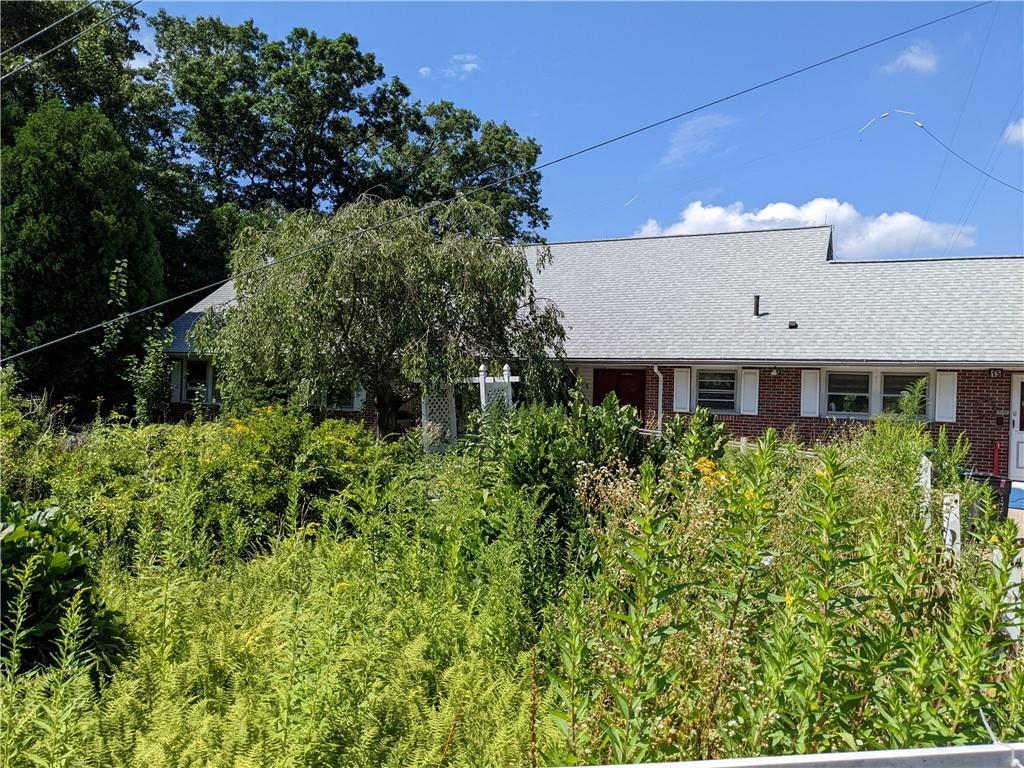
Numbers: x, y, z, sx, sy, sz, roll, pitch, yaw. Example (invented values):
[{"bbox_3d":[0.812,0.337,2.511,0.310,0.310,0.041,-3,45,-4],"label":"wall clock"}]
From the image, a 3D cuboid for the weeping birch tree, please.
[{"bbox_3d":[-2.206,-0.559,13.430,6.000,5.000,5.400,0,3,0],"label":"weeping birch tree"}]

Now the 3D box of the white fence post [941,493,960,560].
[{"bbox_3d":[2.875,1.235,5.270,0.095,1.050,0.095,1,3,25],"label":"white fence post"}]

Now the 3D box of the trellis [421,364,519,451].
[{"bbox_3d":[-0.682,0.818,12.157,1.600,2.200,0.680,2,4,40],"label":"trellis"}]

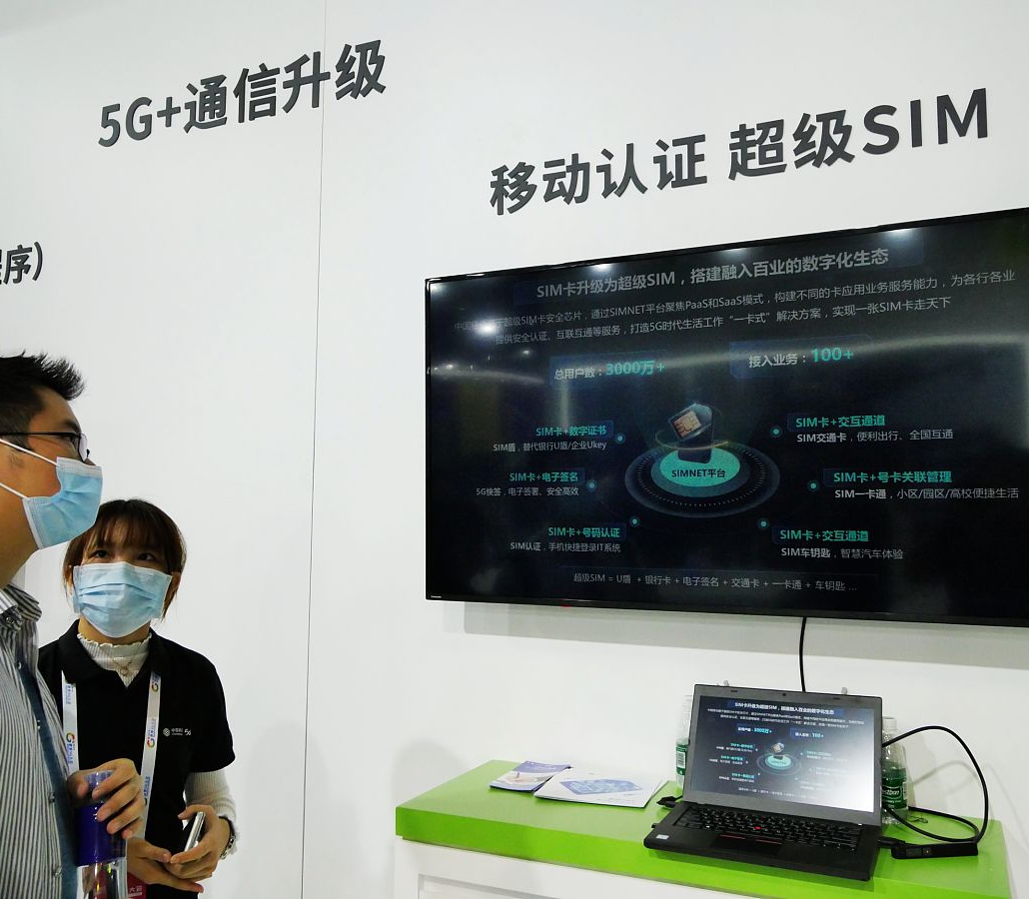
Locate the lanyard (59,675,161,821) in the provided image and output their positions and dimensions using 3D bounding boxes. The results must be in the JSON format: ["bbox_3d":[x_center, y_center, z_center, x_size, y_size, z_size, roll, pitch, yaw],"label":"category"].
[{"bbox_3d":[-0.611,0.455,1.470,0.150,0.260,0.100,3,-5,-31],"label":"lanyard"}]

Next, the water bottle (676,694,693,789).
[{"bbox_3d":[0.352,0.587,1.942,0.061,0.178,0.061,-2,-5,25],"label":"water bottle"}]

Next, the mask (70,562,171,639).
[{"bbox_3d":[-0.592,0.228,1.460,0.143,0.113,0.090,3,-5,-23],"label":"mask"}]

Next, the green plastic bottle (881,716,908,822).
[{"bbox_3d":[0.671,0.573,1.740,0.061,0.179,0.061,-2,-5,25],"label":"green plastic bottle"}]

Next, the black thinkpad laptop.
[{"bbox_3d":[0.434,0.543,1.639,0.337,0.218,0.321,-2,-5,25],"label":"black thinkpad laptop"}]

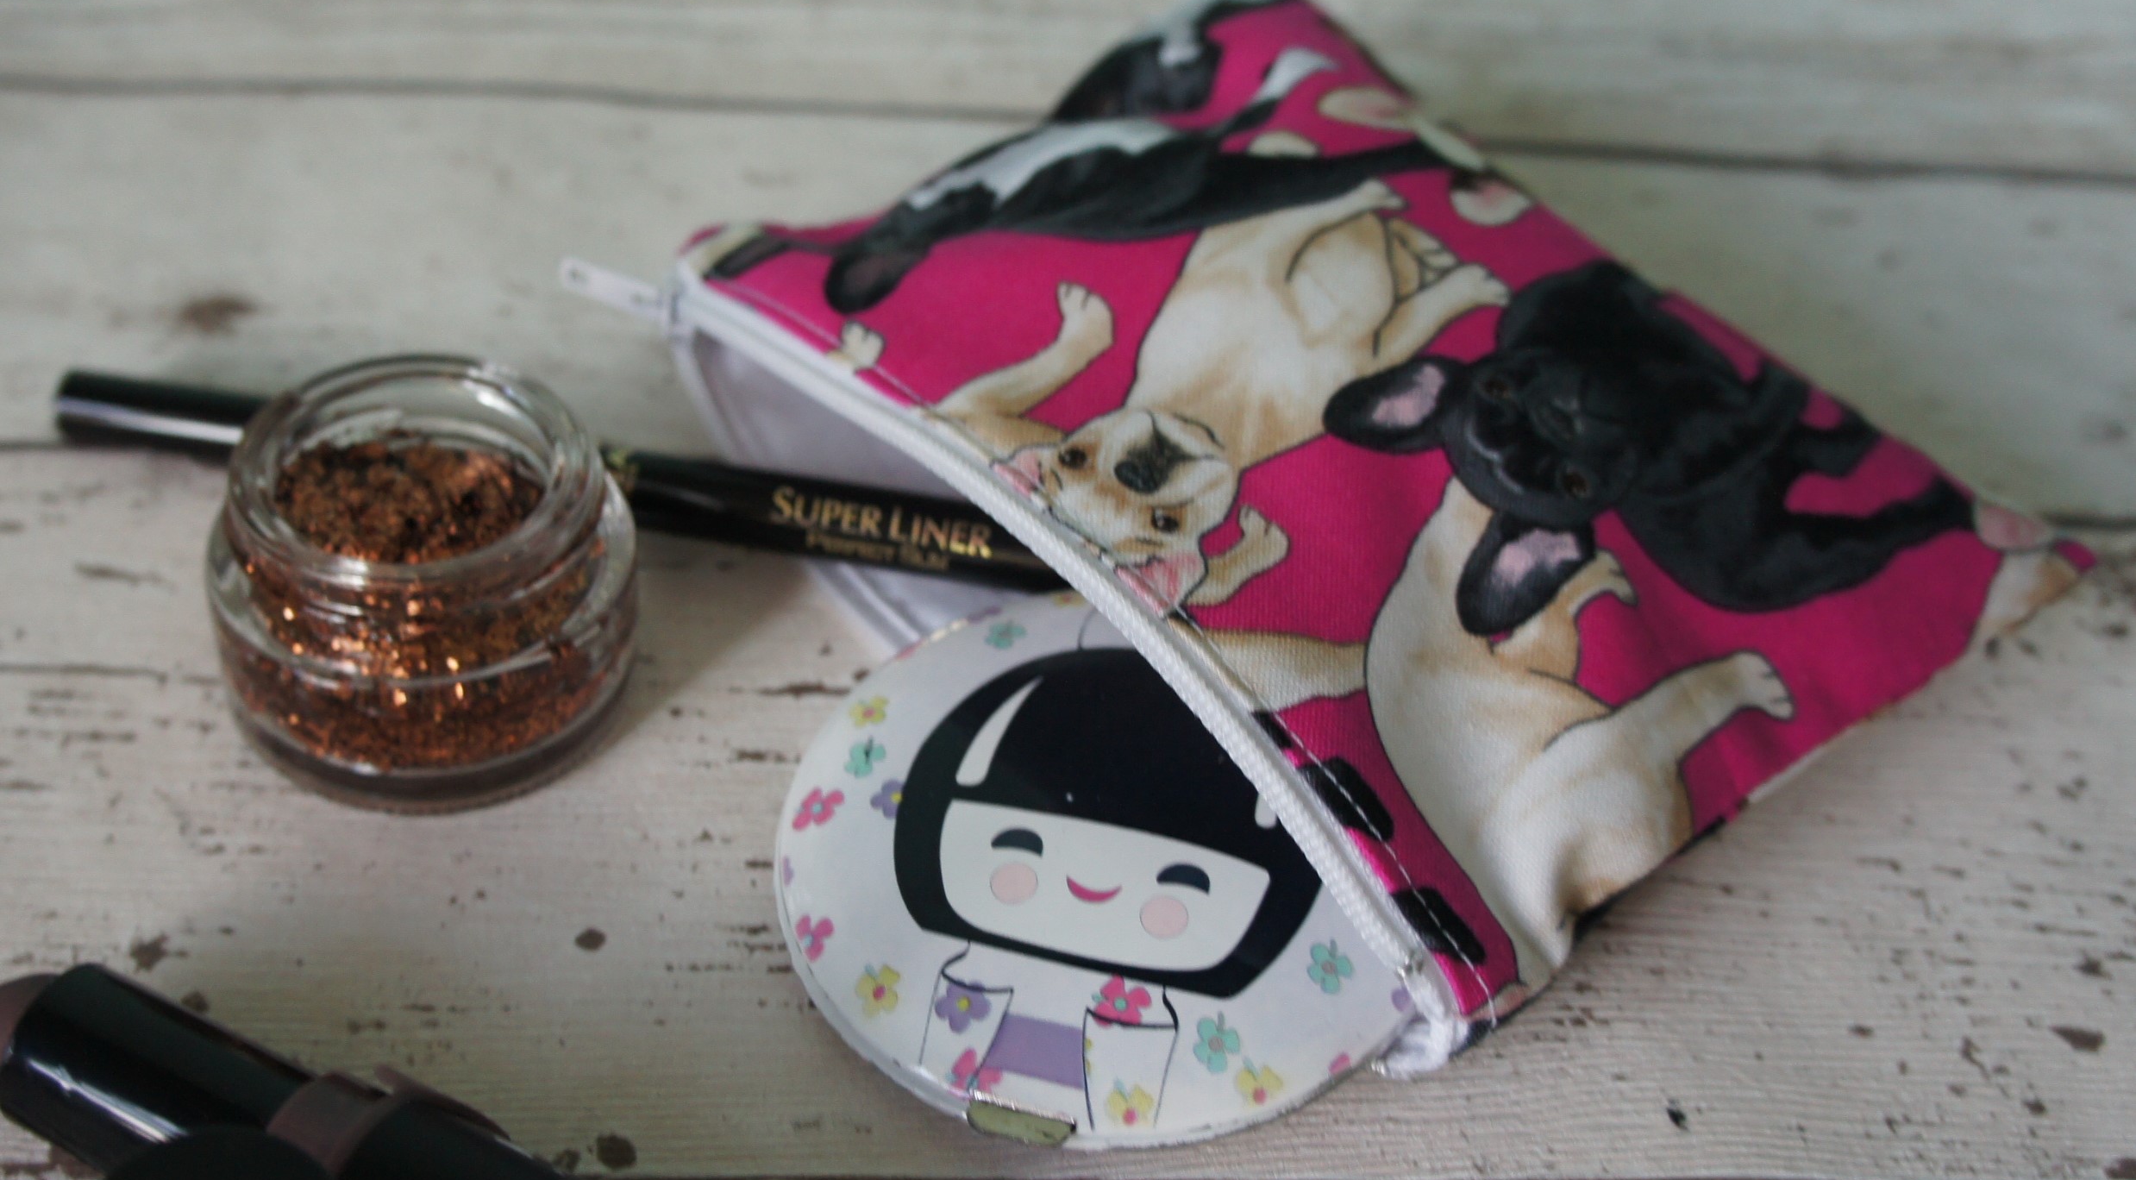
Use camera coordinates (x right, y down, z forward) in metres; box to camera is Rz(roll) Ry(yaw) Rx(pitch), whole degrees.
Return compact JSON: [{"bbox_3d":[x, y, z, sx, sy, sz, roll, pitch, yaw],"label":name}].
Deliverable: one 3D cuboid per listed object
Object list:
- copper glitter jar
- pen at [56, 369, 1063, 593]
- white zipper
[{"bbox_3d":[-0.067,-0.002,0.188,0.042,0.030,0.042,6,43,-6],"label":"copper glitter jar"},{"bbox_3d":[-0.054,-0.011,0.212,0.138,0.011,0.011,9,43,4],"label":"pen"},{"bbox_3d":[-0.014,-0.003,0.202,0.020,0.022,0.150,-27,53,-31],"label":"white zipper"}]

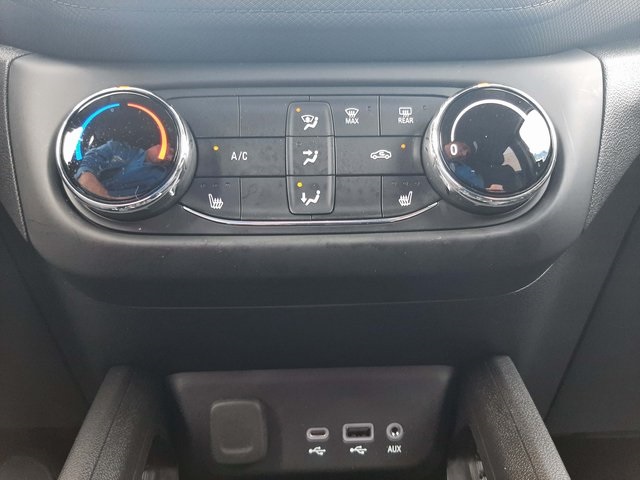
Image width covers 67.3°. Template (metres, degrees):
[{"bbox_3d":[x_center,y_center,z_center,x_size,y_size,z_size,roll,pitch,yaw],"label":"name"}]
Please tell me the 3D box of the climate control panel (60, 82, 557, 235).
[{"bbox_3d":[-0.006,-0.035,0.213,0.213,0.064,0.032,-1,-7,-1],"label":"climate control panel"}]

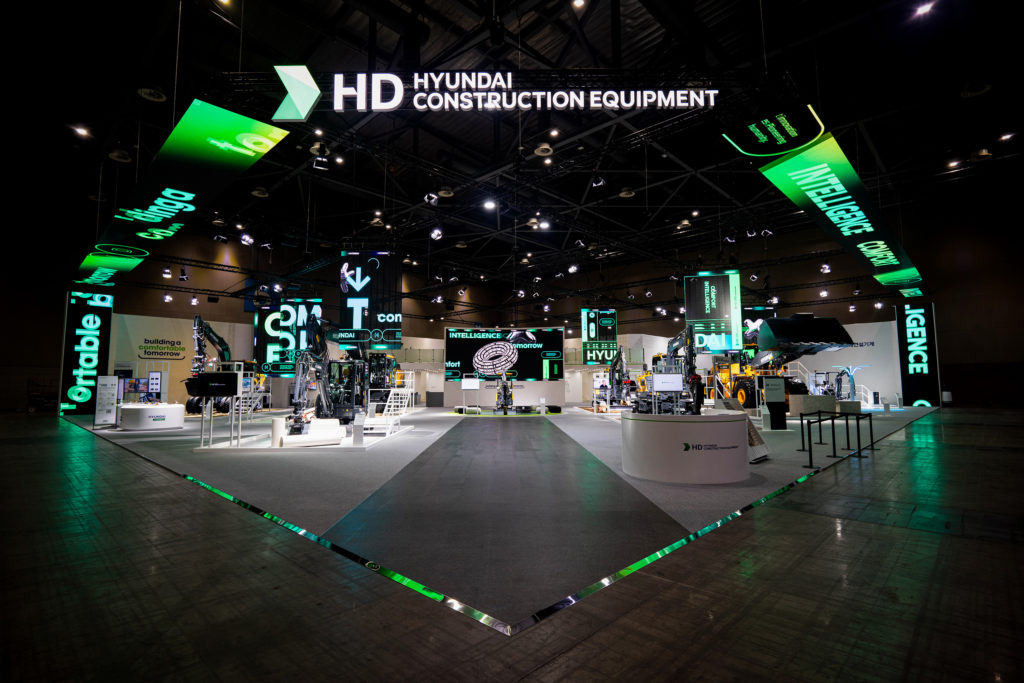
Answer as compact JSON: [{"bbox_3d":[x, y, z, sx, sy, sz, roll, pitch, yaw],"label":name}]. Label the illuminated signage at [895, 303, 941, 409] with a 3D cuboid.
[{"bbox_3d":[27.865,0.992,33.209,2.000,7.000,0.500,-5,-7,44],"label":"illuminated signage"}]

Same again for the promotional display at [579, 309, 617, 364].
[{"bbox_3d":[6.301,-0.343,34.559,2.500,4.000,0.200,0,-5,0],"label":"promotional display"}]

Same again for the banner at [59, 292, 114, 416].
[{"bbox_3d":[-24.286,0.705,27.647,0.500,7.000,2.000,-5,-7,44],"label":"banner"}]

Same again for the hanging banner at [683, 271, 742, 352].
[{"bbox_3d":[9.566,-1.376,22.904,2.500,4.000,0.200,-2,-5,14],"label":"hanging banner"}]

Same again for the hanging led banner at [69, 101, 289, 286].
[{"bbox_3d":[-14.697,-3.726,18.722,26.200,0.250,1.900,-5,-7,44],"label":"hanging led banner"}]

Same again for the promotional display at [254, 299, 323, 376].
[{"bbox_3d":[-13.301,-0.337,28.844,2.600,5.000,3.000,0,-5,0],"label":"promotional display"}]

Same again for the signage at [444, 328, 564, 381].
[{"bbox_3d":[-0.566,0.983,36.453,9.000,4.000,0.300,0,-5,0],"label":"signage"}]

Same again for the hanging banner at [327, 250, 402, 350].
[{"bbox_3d":[-5.617,-1.636,19.258,2.500,4.000,0.200,0,-5,0],"label":"hanging banner"}]

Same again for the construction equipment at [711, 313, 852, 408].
[{"bbox_3d":[13.905,1.277,26.686,3.400,4.700,9.500,0,-5,0],"label":"construction equipment"}]

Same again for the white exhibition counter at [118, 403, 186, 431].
[{"bbox_3d":[-13.939,2.979,18.867,2.000,0.860,0.900,0,-5,0],"label":"white exhibition counter"}]

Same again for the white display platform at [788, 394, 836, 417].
[{"bbox_3d":[15.513,3.292,25.003,1.650,1.080,1.200,0,-5,0],"label":"white display platform"}]

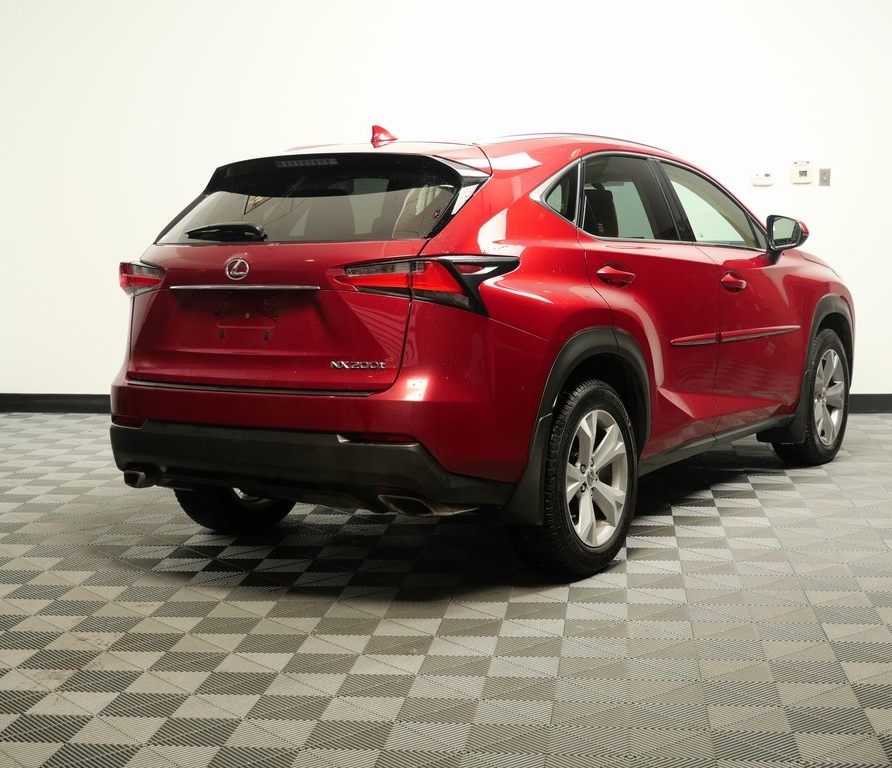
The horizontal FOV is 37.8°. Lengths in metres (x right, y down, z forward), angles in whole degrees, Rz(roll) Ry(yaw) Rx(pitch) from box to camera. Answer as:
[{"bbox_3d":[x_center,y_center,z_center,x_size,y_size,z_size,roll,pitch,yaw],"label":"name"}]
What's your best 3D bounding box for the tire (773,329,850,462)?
[{"bbox_3d":[1.935,0.068,6.930,0.230,0.715,0.715,3,7,34],"label":"tire"}]

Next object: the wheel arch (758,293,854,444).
[{"bbox_3d":[1.903,-0.115,6.771,0.220,0.690,1.000,2,7,33],"label":"wheel arch"}]

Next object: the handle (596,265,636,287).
[{"bbox_3d":[0.612,-0.390,4.655,0.052,0.070,0.230,2,7,33],"label":"handle"}]

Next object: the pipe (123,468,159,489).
[{"bbox_3d":[-1.134,0.348,4.868,0.135,0.068,0.160,3,7,34],"label":"pipe"}]

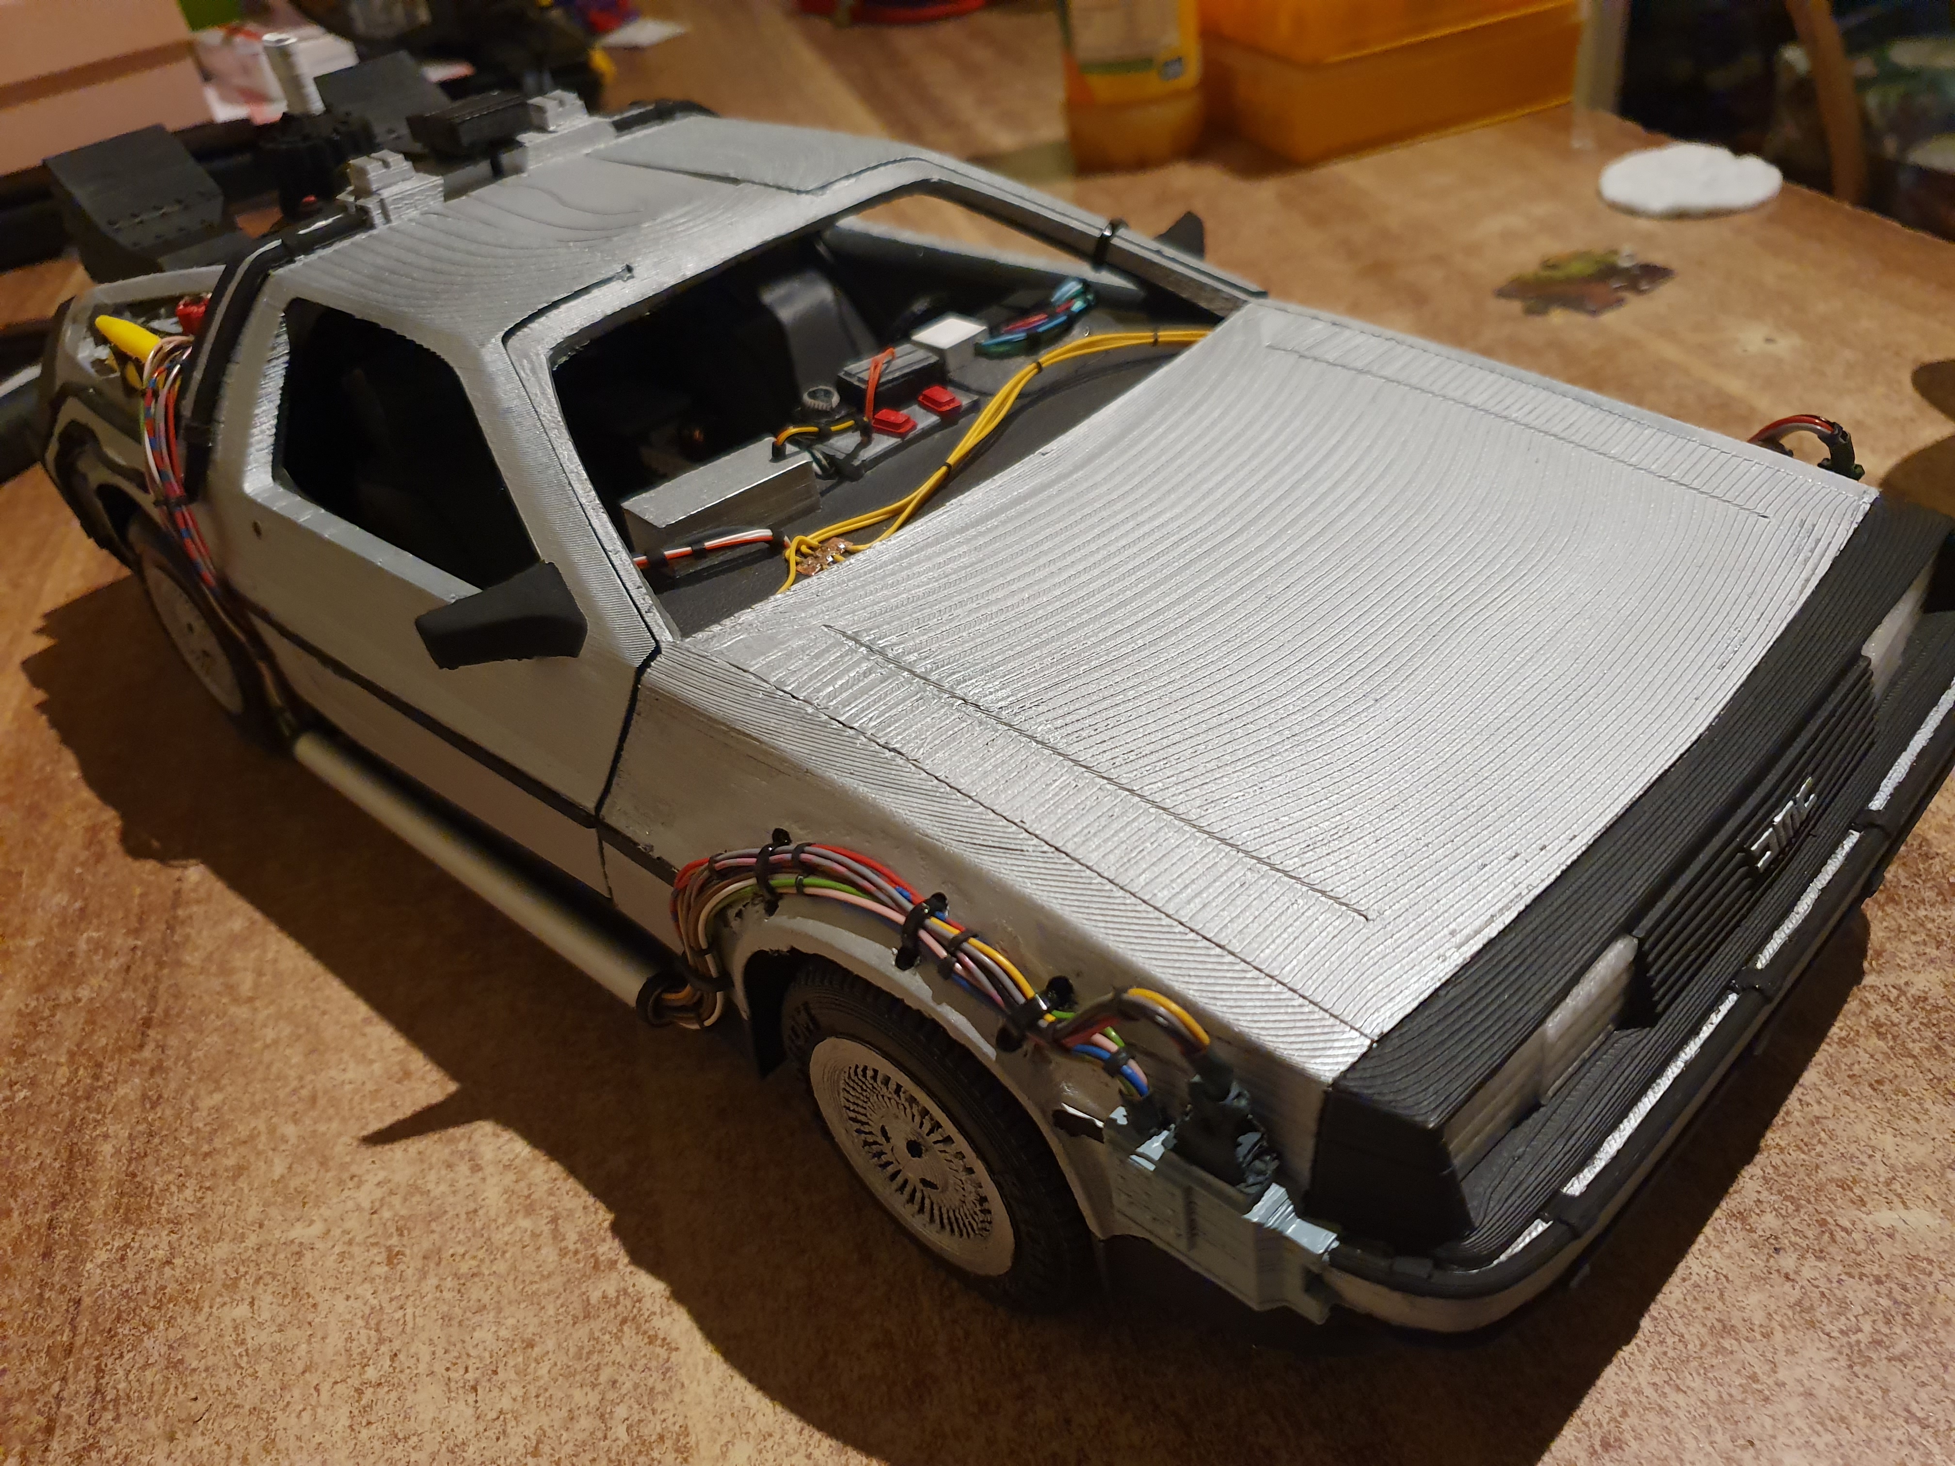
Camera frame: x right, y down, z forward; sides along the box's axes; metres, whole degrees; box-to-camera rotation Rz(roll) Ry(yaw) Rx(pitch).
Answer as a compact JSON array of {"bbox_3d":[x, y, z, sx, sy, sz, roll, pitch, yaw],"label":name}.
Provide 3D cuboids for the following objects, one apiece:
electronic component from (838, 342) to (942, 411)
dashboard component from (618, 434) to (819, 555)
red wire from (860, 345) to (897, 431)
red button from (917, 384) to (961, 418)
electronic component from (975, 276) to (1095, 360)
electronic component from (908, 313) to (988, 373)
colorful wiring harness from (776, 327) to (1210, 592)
[{"bbox_3d":[-0.020,-0.081,0.338,0.013,0.008,0.022,26,48,38],"label":"electronic component"},{"bbox_3d":[-0.051,-0.046,0.300,0.017,0.013,0.039,26,48,38],"label":"dashboard component"},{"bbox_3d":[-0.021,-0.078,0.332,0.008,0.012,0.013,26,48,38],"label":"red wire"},{"bbox_3d":[-0.009,-0.077,0.335,0.013,0.004,0.007,26,48,38],"label":"red button"},{"bbox_3d":[0.015,-0.103,0.357,0.014,0.011,0.038,26,48,38],"label":"electronic component"},{"bbox_3d":[-0.006,-0.091,0.347,0.014,0.007,0.014,26,48,38],"label":"electronic component"},{"bbox_3d":[-0.001,-0.056,0.271,0.029,0.007,0.115,23,47,40],"label":"colorful wiring harness"}]

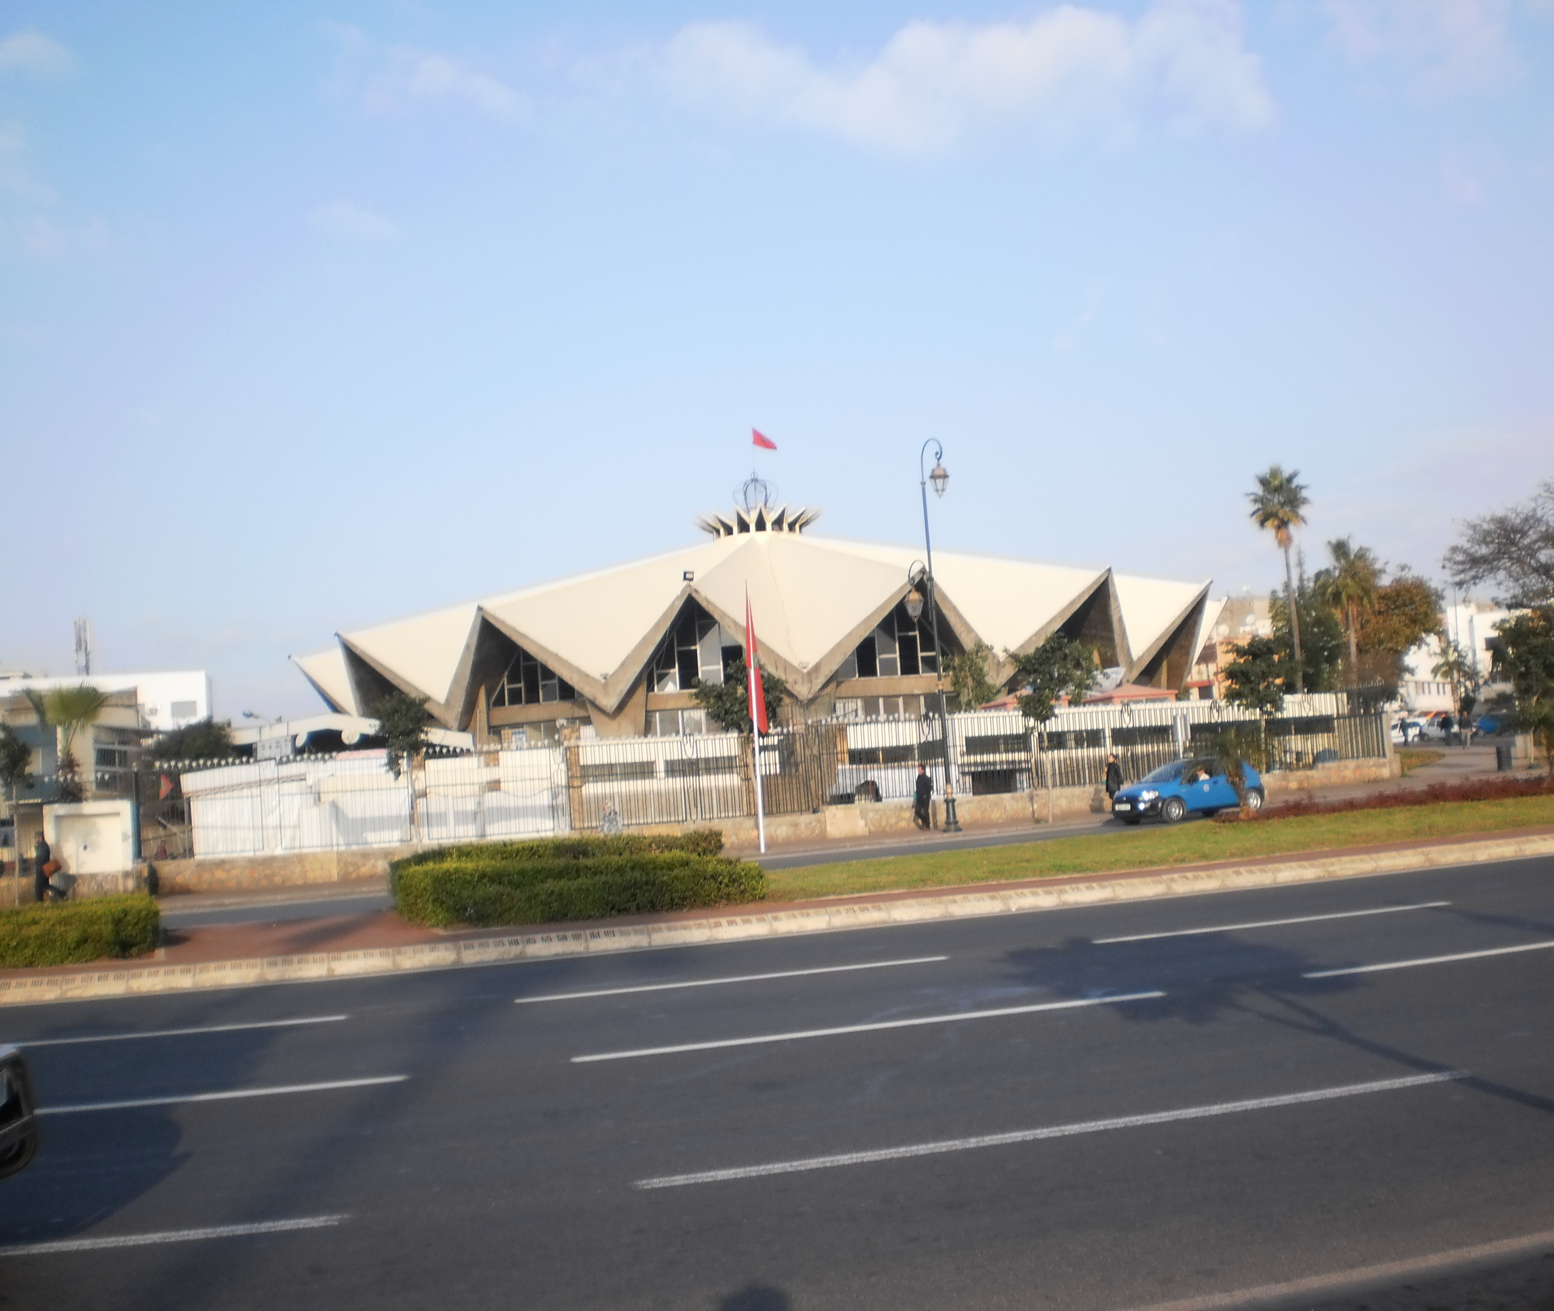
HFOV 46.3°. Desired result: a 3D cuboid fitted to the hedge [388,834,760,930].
[{"bbox_3d":[-3.083,3.100,25.861,4.600,0.850,5.000,-3,-4,-19],"label":"hedge"}]

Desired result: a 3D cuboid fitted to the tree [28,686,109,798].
[{"bbox_3d":[-18.850,3.529,48.460,2.200,5.510,2.200,-3,-4,-18],"label":"tree"}]

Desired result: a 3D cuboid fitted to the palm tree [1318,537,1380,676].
[{"bbox_3d":[27.466,-0.342,86.093,2.950,10.590,2.950,-3,-4,-18],"label":"palm tree"}]

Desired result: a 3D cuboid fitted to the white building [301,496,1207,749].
[{"bbox_3d":[-0.624,-0.132,93.226,46.700,15.800,46.700,-3,-4,-18],"label":"white building"}]

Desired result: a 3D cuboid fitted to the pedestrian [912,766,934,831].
[{"bbox_3d":[3.789,3.701,47.141,0.600,1.710,0.500,-2,-4,-21],"label":"pedestrian"}]

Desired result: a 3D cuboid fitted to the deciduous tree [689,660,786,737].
[{"bbox_3d":[-0.699,2.364,44.245,2.350,4.520,2.300,-3,-4,-18],"label":"deciduous tree"}]

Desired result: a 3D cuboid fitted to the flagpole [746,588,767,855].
[{"bbox_3d":[-0.418,1.426,40.398,0.340,5.890,0.300,-3,-4,-18],"label":"flagpole"}]

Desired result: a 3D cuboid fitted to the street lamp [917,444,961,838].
[{"bbox_3d":[4.130,-0.570,46.225,0.600,10.010,1.700,-3,-4,-18],"label":"street lamp"}]

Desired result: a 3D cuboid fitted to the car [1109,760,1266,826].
[{"bbox_3d":[10.076,3.251,44.436,4.030,1.490,1.690,-2,-4,-29],"label":"car"}]

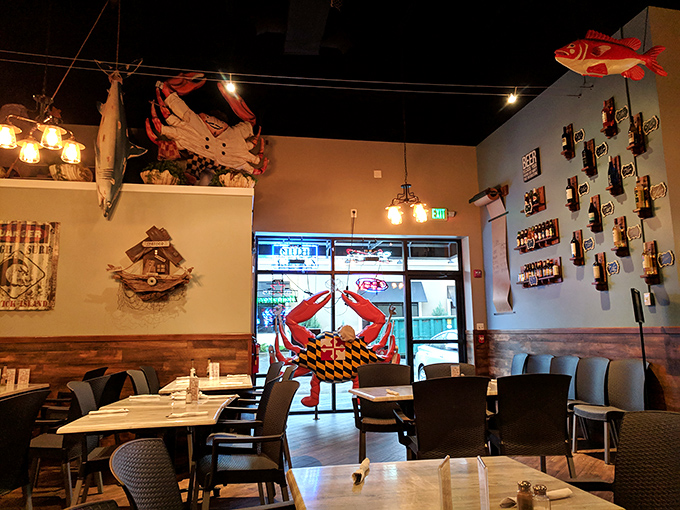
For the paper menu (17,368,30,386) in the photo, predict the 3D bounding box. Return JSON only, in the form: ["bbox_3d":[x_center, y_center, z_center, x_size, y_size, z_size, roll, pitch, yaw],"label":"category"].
[{"bbox_3d":[-2.921,1.134,4.710,0.102,0.162,0.030,1,-9,-10],"label":"paper menu"}]

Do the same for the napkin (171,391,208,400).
[{"bbox_3d":[-1.079,1.014,3.690,0.250,0.052,0.060,1,-9,-10],"label":"napkin"}]

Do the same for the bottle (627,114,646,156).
[{"bbox_3d":[2.914,-1.184,5.037,0.118,0.420,0.120,1,-9,-10],"label":"bottle"}]

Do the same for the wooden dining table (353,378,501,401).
[{"bbox_3d":[0.746,1.395,3.809,1.220,0.760,0.760,1,-9,-11],"label":"wooden dining table"}]

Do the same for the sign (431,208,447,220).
[{"bbox_3d":[1.635,-0.670,8.367,0.270,0.205,0.050,1,-9,-10],"label":"sign"}]

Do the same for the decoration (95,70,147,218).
[{"bbox_3d":[-2.427,-1.276,5.662,0.550,1.750,0.350,1,-9,-10],"label":"decoration"}]

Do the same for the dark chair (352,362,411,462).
[{"bbox_3d":[0.428,1.463,4.579,0.580,0.900,0.600,0,-9,-7],"label":"dark chair"}]

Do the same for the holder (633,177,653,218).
[{"bbox_3d":[3.010,-0.581,5.066,0.130,0.430,0.120,1,-9,-11],"label":"holder"}]

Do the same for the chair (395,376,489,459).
[{"bbox_3d":[0.651,1.244,3.300,0.570,0.910,0.600,1,-9,-11],"label":"chair"}]

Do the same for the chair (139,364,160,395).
[{"bbox_3d":[-1.651,1.548,4.978,0.580,0.900,0.550,1,-9,-10],"label":"chair"}]

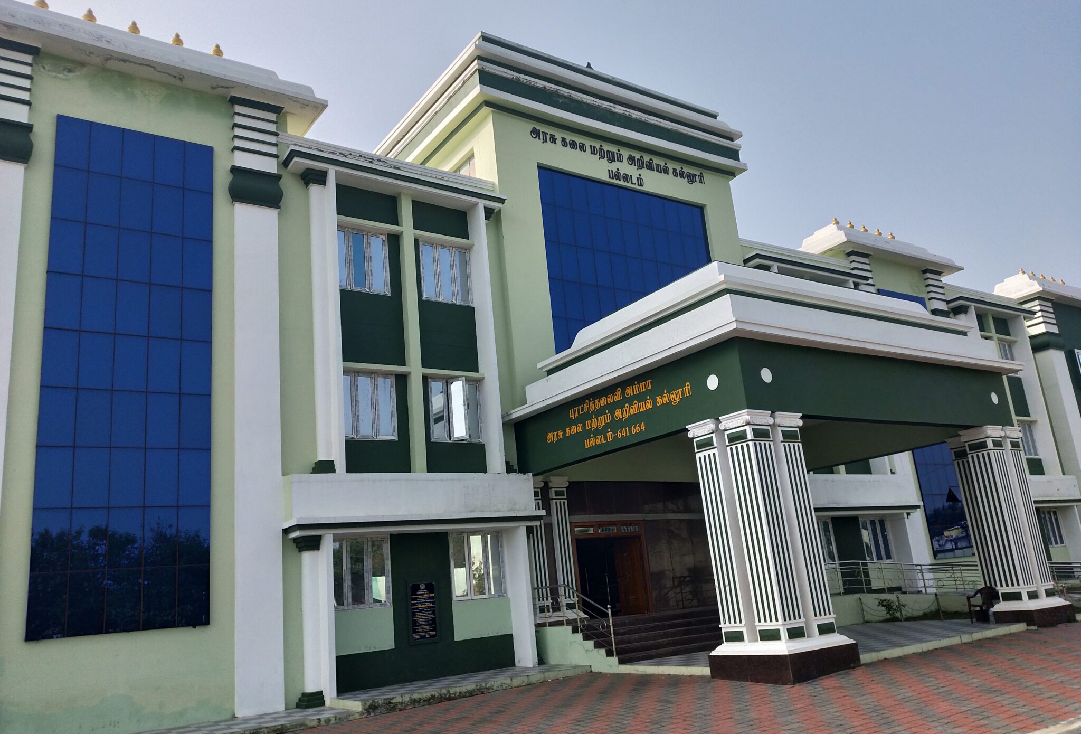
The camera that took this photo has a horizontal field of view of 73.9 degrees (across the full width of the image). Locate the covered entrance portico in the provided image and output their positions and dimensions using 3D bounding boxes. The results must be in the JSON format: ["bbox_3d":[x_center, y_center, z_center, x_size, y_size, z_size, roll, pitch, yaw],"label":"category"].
[{"bbox_3d":[5.674,2.797,16.570,10.483,6.665,6.961,5,-18,-34],"label":"covered entrance portico"}]

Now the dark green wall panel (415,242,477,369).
[{"bbox_3d":[-2.349,-1.477,17.740,1.562,3.238,0.204,5,-18,-34],"label":"dark green wall panel"}]

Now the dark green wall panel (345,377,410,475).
[{"bbox_3d":[-3.346,1.144,14.720,1.466,2.118,0.111,2,-15,-31],"label":"dark green wall panel"}]

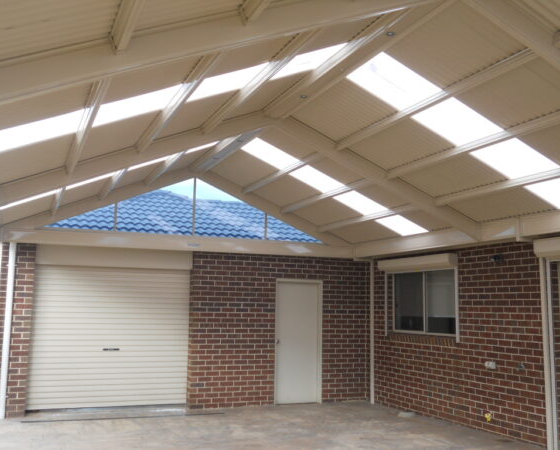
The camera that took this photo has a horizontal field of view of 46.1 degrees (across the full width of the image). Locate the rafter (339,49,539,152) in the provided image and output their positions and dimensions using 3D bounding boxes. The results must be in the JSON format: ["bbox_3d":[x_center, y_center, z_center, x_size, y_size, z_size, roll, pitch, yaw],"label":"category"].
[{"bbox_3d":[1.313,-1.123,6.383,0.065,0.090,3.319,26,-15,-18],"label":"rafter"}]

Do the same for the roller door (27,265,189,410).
[{"bbox_3d":[-2.587,1.732,10.217,2.386,2.142,0.080,4,-8,-22],"label":"roller door"}]

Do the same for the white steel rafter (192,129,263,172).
[{"bbox_3d":[-0.739,-1.083,9.273,0.280,0.145,3.293,4,-8,-22],"label":"white steel rafter"}]

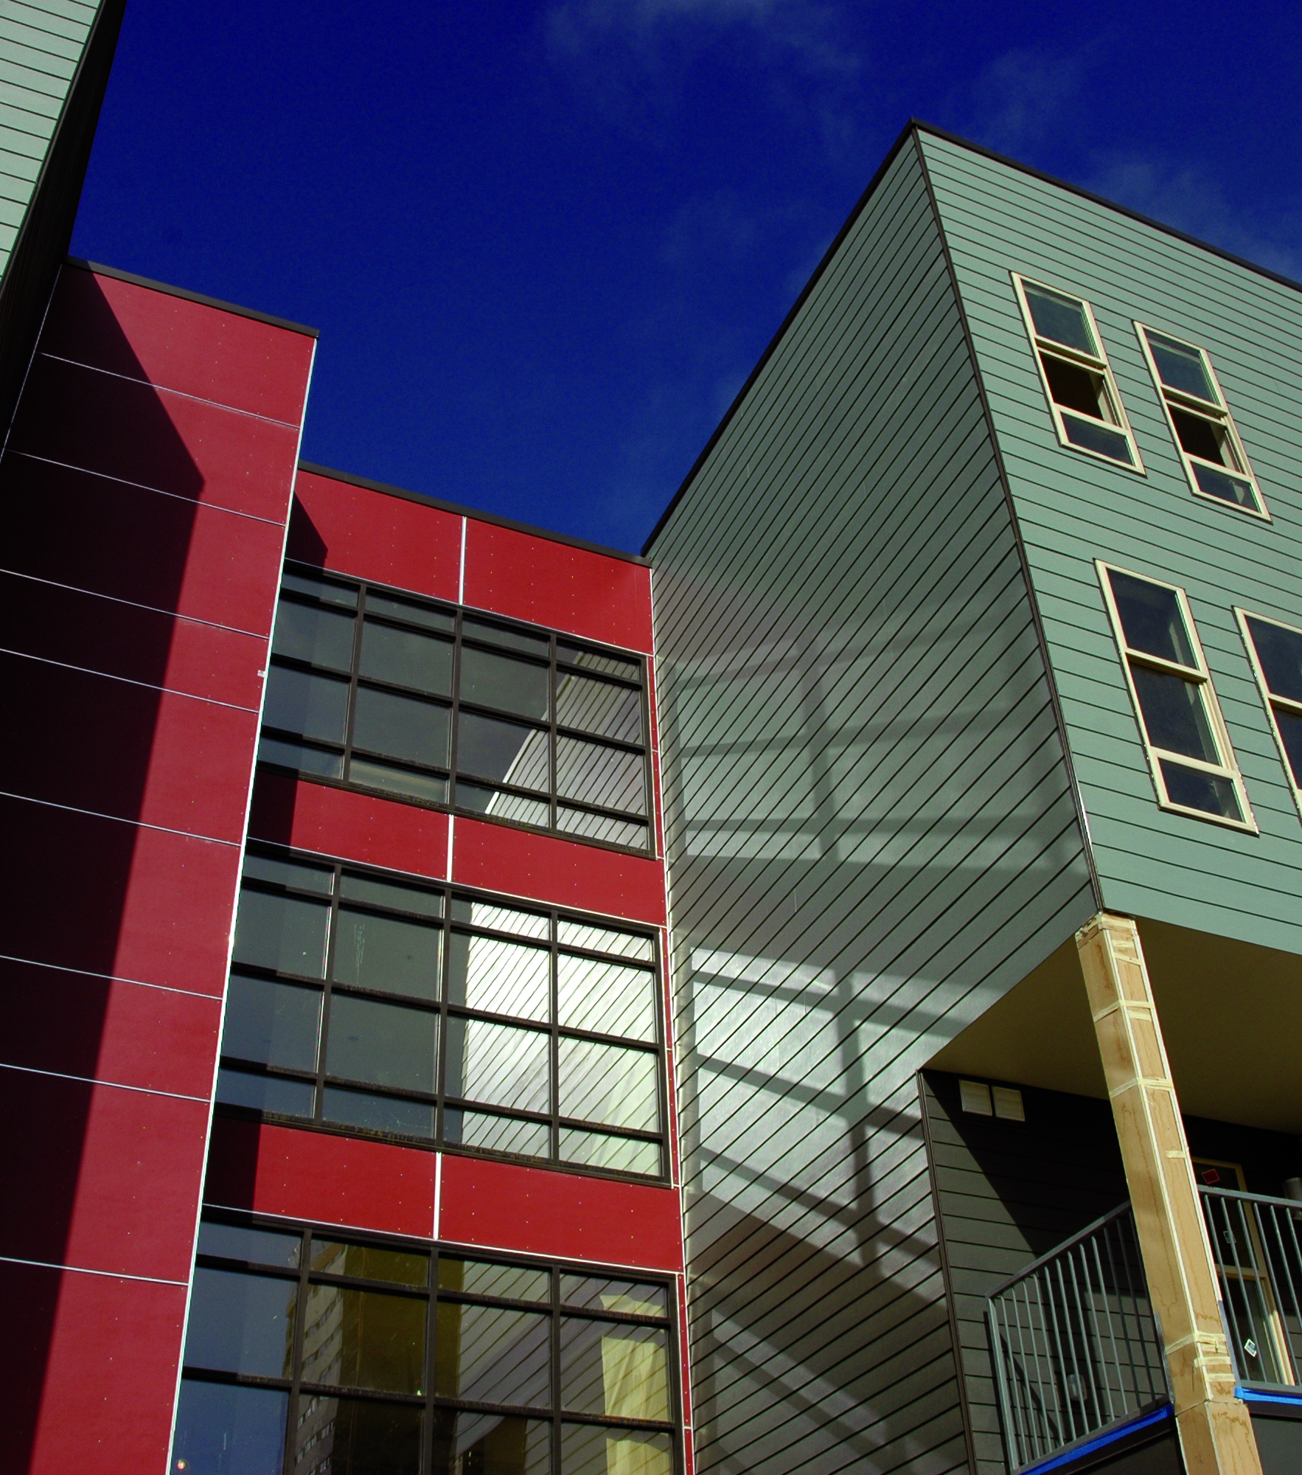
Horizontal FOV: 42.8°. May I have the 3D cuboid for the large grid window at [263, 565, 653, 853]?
[{"bbox_3d":[-1.756,-0.265,15.022,3.830,2.380,0.140,14,-41,-20],"label":"large grid window"}]

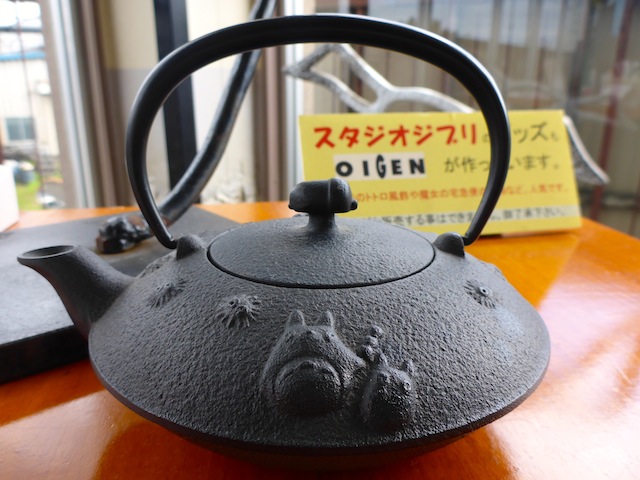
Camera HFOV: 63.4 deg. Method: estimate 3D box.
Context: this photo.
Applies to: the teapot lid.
[{"bbox_3d":[0.001,-0.010,0.205,0.089,0.030,0.089,0,17,0],"label":"teapot lid"}]

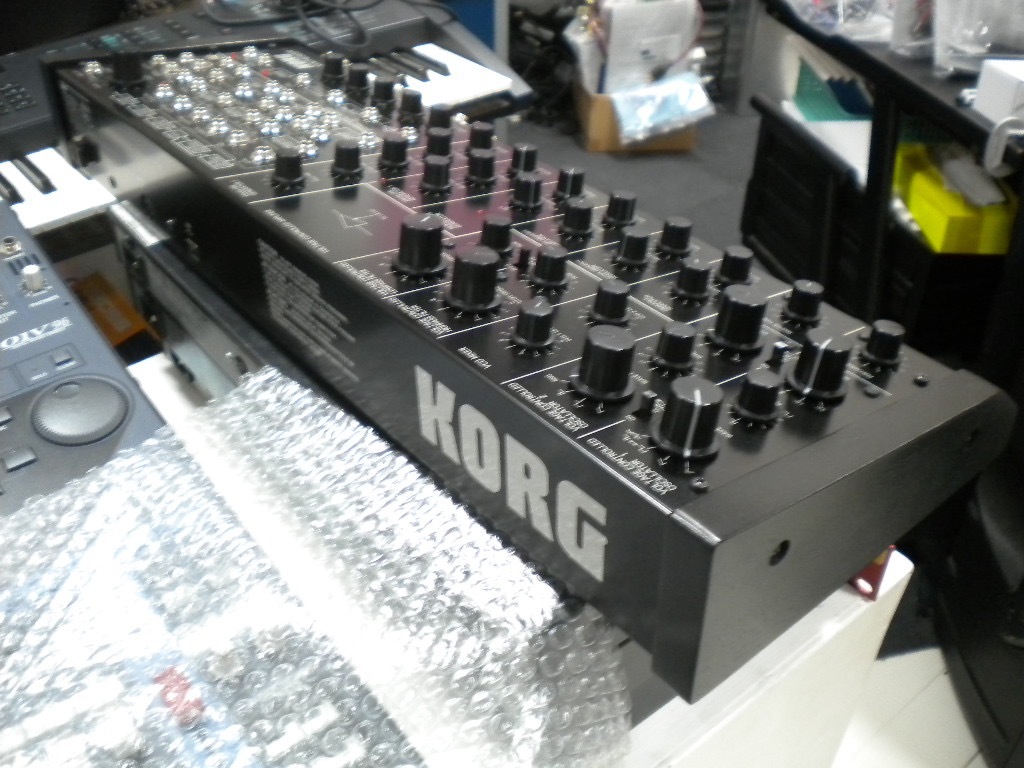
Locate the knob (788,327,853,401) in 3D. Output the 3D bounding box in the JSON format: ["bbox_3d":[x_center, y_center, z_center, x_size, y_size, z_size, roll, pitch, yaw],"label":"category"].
[{"bbox_3d":[0.113,-0.008,0.376,0.022,0.019,0.022,22,33,24],"label":"knob"}]

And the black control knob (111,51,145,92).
[{"bbox_3d":[-0.225,-0.184,0.607,0.023,0.019,0.023,0,31,-11],"label":"black control knob"}]

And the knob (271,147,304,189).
[{"bbox_3d":[-0.110,-0.106,0.507,0.016,0.014,0.016,7,30,0],"label":"knob"}]

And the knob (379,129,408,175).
[{"bbox_3d":[-0.066,-0.131,0.580,0.017,0.015,0.017,1,31,-12],"label":"knob"}]

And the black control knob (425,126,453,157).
[{"bbox_3d":[-0.039,-0.130,0.560,0.017,0.013,0.017,0,31,-11],"label":"black control knob"}]

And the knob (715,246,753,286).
[{"bbox_3d":[0.098,-0.052,0.454,0.016,0.014,0.016,7,30,0],"label":"knob"}]

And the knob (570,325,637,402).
[{"bbox_3d":[0.033,-0.008,0.360,0.022,0.019,0.022,5,30,-3],"label":"knob"}]

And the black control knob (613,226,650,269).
[{"bbox_3d":[0.059,-0.067,0.501,0.017,0.015,0.017,6,30,-4],"label":"black control knob"}]

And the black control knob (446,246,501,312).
[{"bbox_3d":[-0.014,-0.042,0.409,0.023,0.019,0.023,0,31,-11],"label":"black control knob"}]

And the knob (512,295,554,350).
[{"bbox_3d":[0.009,-0.023,0.387,0.017,0.013,0.017,5,31,-3],"label":"knob"}]

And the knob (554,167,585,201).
[{"bbox_3d":[0.033,-0.109,0.565,0.017,0.015,0.017,6,30,-4],"label":"knob"}]

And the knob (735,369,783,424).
[{"bbox_3d":[0.094,0.004,0.390,0.017,0.015,0.017,1,31,-12],"label":"knob"}]

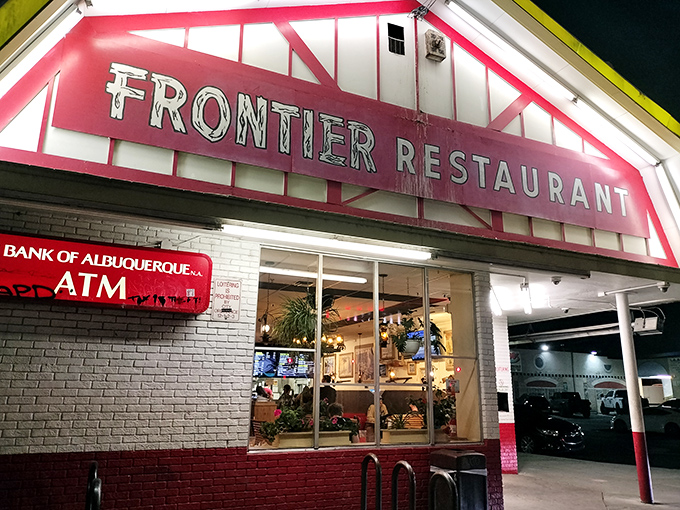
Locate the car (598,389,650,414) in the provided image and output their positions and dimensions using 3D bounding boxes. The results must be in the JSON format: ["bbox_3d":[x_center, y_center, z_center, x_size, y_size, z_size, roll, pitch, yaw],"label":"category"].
[{"bbox_3d":[24.385,12.739,45.623,1.950,2.000,5.600,-1,-14,8],"label":"car"}]

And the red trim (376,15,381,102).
[{"bbox_3d":[0.486,-2.487,6.641,0.045,1.240,0.030,7,-16,-24],"label":"red trim"}]

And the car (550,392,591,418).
[{"bbox_3d":[17.896,11.787,41.825,1.820,1.900,5.200,-1,-14,5],"label":"car"}]

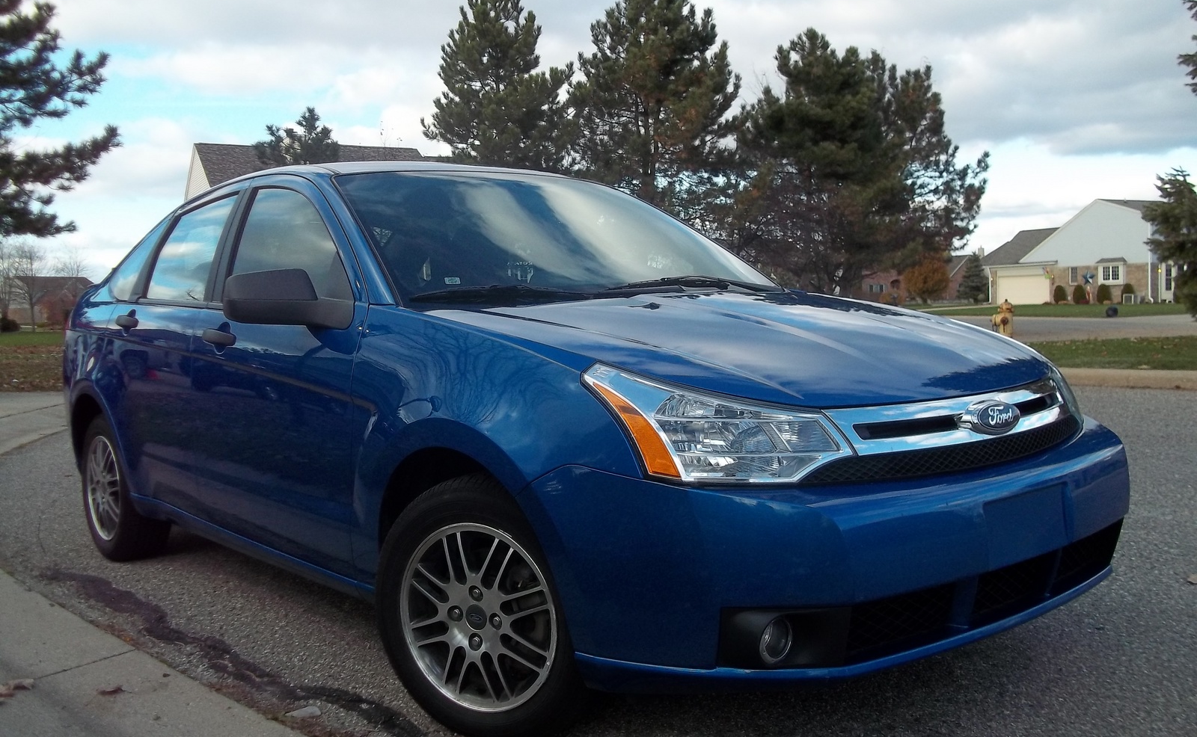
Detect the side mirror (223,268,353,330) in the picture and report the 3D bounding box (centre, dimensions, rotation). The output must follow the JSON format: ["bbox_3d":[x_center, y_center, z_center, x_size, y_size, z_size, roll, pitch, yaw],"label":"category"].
[{"bbox_3d":[-0.781,-0.172,2.811,0.260,0.145,0.210,-4,4,-41],"label":"side mirror"}]

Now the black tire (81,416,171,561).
[{"bbox_3d":[-1.896,0.461,4.435,0.200,0.610,0.610,-5,4,-41],"label":"black tire"}]

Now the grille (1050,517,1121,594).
[{"bbox_3d":[1.169,0.437,2.638,0.090,0.145,0.340,0,4,32],"label":"grille"}]

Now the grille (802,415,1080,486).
[{"bbox_3d":[0.833,0.168,2.389,1.100,0.068,0.120,-4,4,-41],"label":"grille"}]

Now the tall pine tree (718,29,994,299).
[{"bbox_3d":[6.556,-4.707,28.220,6.600,7.805,6.600,-1,3,13],"label":"tall pine tree"}]

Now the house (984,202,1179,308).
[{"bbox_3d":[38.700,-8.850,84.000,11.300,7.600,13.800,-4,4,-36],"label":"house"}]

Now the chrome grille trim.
[{"bbox_3d":[0.816,0.093,2.403,0.920,0.105,0.125,-4,4,-41],"label":"chrome grille trim"}]

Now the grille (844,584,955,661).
[{"bbox_3d":[0.581,0.482,2.150,0.315,0.110,0.070,-4,4,-32],"label":"grille"}]

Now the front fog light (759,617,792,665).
[{"bbox_3d":[0.331,0.507,2.067,0.092,0.092,0.055,-4,4,-36],"label":"front fog light"}]

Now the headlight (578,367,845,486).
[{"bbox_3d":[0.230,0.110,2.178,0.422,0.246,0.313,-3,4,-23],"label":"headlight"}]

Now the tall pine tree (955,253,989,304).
[{"bbox_3d":[30.592,-7.457,90.500,2.800,4.350,2.800,0,4,23],"label":"tall pine tree"}]

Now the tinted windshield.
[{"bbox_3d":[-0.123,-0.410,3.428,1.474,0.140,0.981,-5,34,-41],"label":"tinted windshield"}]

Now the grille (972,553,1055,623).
[{"bbox_3d":[0.874,0.463,2.368,0.315,0.110,0.060,-4,4,-41],"label":"grille"}]

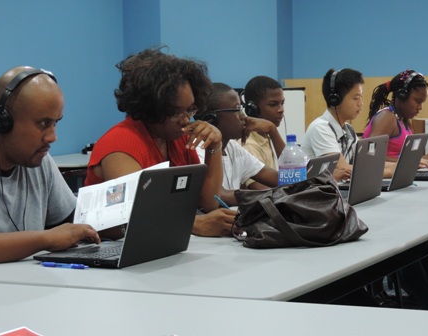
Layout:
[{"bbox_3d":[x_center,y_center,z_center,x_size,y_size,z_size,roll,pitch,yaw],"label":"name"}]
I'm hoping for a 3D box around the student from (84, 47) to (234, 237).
[{"bbox_3d":[-0.119,0.281,3.444,0.670,1.265,0.480,1,4,32],"label":"student"}]

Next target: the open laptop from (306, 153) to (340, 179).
[{"bbox_3d":[0.213,0.056,3.757,0.308,0.207,0.322,1,4,25],"label":"open laptop"}]

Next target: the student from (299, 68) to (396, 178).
[{"bbox_3d":[0.583,0.195,4.921,0.660,1.235,0.450,1,4,28],"label":"student"}]

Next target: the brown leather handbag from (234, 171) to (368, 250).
[{"bbox_3d":[0.238,0.107,3.143,0.355,0.178,0.230,-1,4,-7],"label":"brown leather handbag"}]

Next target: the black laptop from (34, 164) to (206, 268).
[{"bbox_3d":[-0.224,0.105,2.869,0.299,0.230,0.342,1,4,26],"label":"black laptop"}]

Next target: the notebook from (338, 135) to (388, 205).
[{"bbox_3d":[0.463,0.004,4.299,0.270,0.236,0.342,1,4,28],"label":"notebook"}]

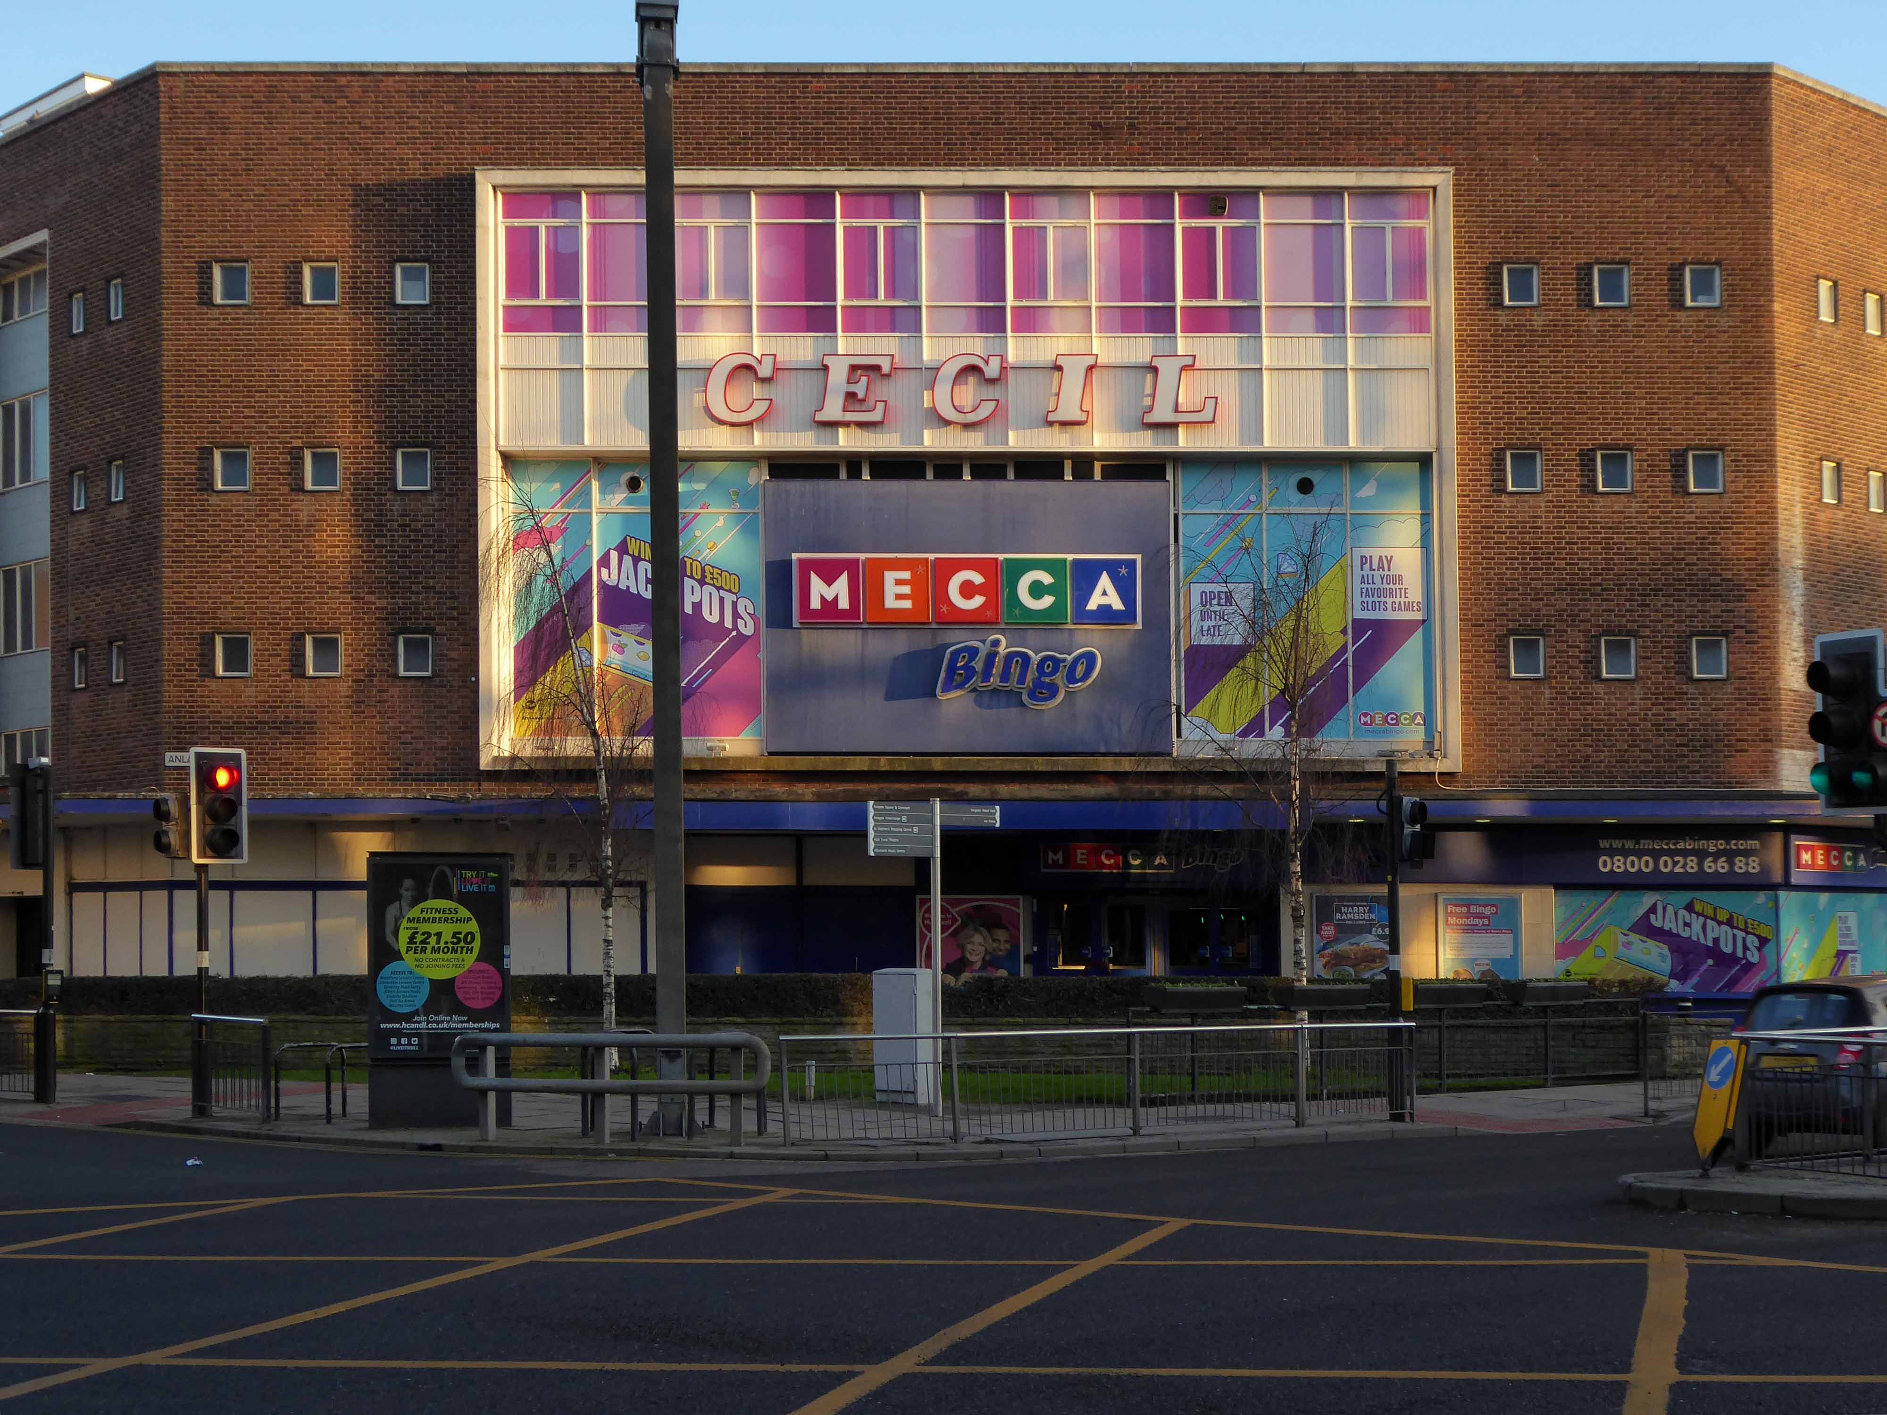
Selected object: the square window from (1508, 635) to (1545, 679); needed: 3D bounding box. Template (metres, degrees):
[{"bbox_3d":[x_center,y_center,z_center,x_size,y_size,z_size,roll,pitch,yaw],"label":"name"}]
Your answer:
[{"bbox_3d":[8.478,-0.739,41.956,0.525,0.625,0.120,0,-2,0],"label":"square window"}]

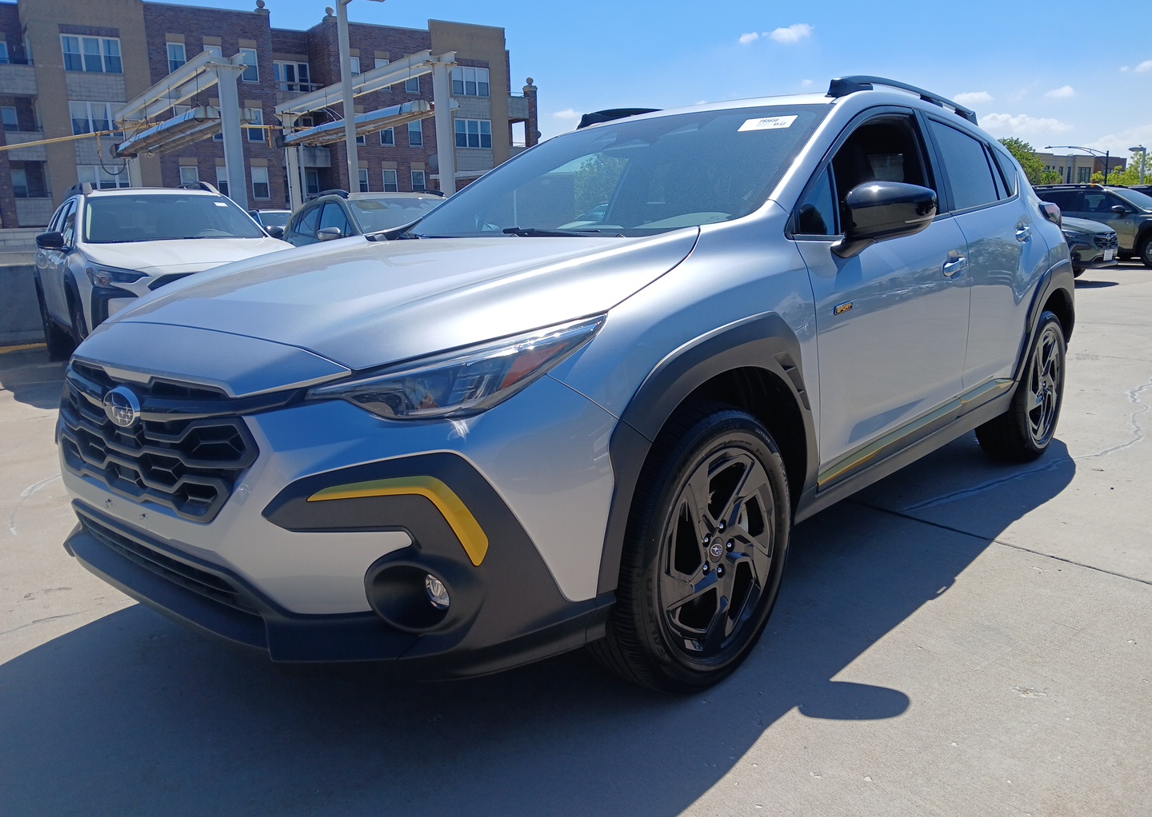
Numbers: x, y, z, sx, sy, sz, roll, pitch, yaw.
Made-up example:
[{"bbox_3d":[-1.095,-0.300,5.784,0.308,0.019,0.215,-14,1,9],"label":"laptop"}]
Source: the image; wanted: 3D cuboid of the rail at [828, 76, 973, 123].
[{"bbox_3d":[1.314,-1.197,3.364,0.055,0.105,1.470,8,15,42],"label":"rail"}]

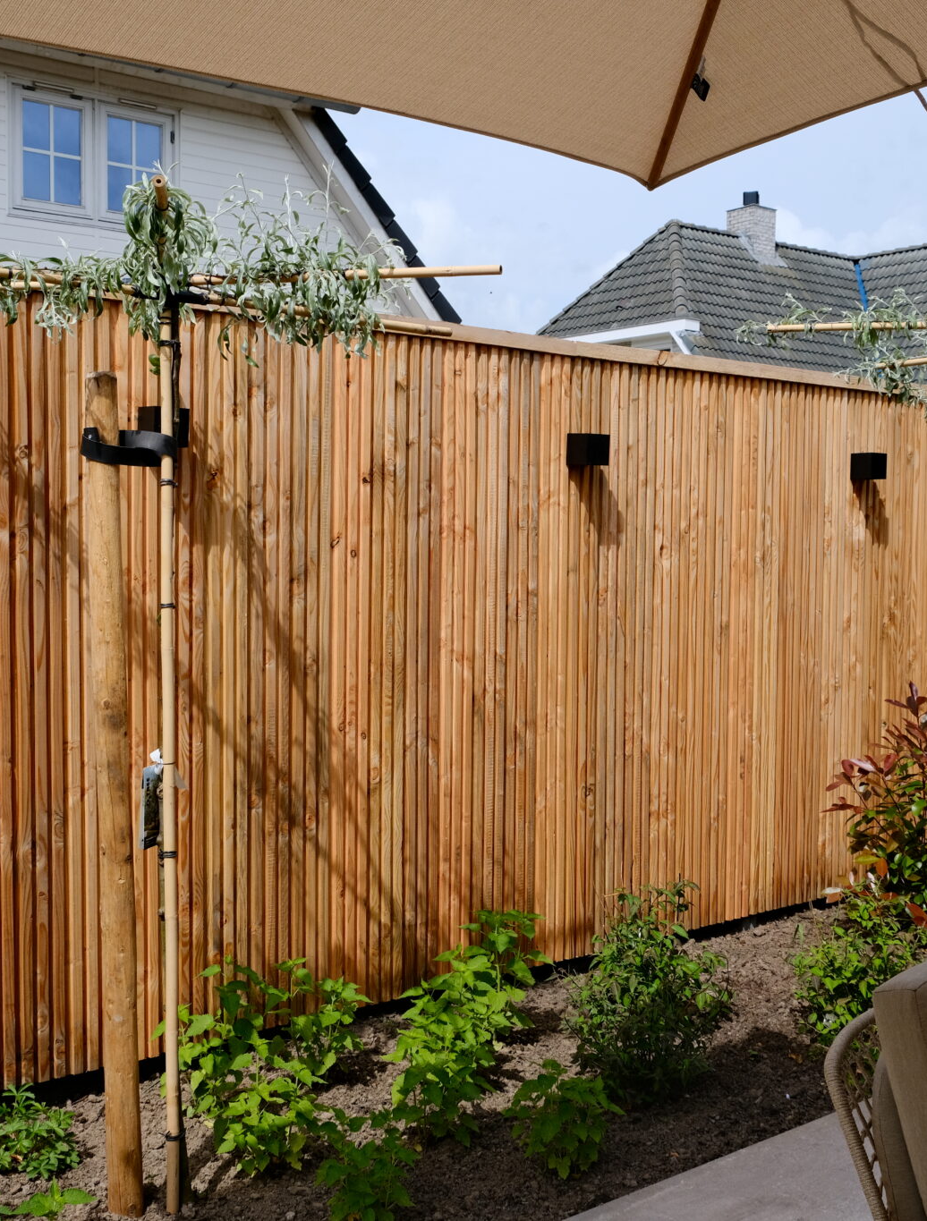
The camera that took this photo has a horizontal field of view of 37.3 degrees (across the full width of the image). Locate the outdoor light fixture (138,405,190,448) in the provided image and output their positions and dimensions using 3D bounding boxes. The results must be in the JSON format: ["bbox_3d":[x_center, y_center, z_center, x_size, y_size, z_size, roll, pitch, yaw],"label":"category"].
[{"bbox_3d":[-0.787,-0.480,3.620,0.099,0.100,0.099,-2,4,-37],"label":"outdoor light fixture"}]

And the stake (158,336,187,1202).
[{"bbox_3d":[-0.589,0.308,2.744,0.033,1.840,0.033,0,3,-11],"label":"stake"}]

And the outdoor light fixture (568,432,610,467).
[{"bbox_3d":[0.417,-0.529,4.541,0.099,0.100,0.099,-2,4,-37],"label":"outdoor light fixture"}]

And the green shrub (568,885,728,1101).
[{"bbox_3d":[0.484,0.962,3.533,0.410,0.470,0.390,1,3,9],"label":"green shrub"}]

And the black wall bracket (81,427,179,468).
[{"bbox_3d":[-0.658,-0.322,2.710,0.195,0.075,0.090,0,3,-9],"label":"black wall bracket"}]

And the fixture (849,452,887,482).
[{"bbox_3d":[1.608,-0.569,5.452,0.099,0.100,0.099,-2,4,-37],"label":"fixture"}]

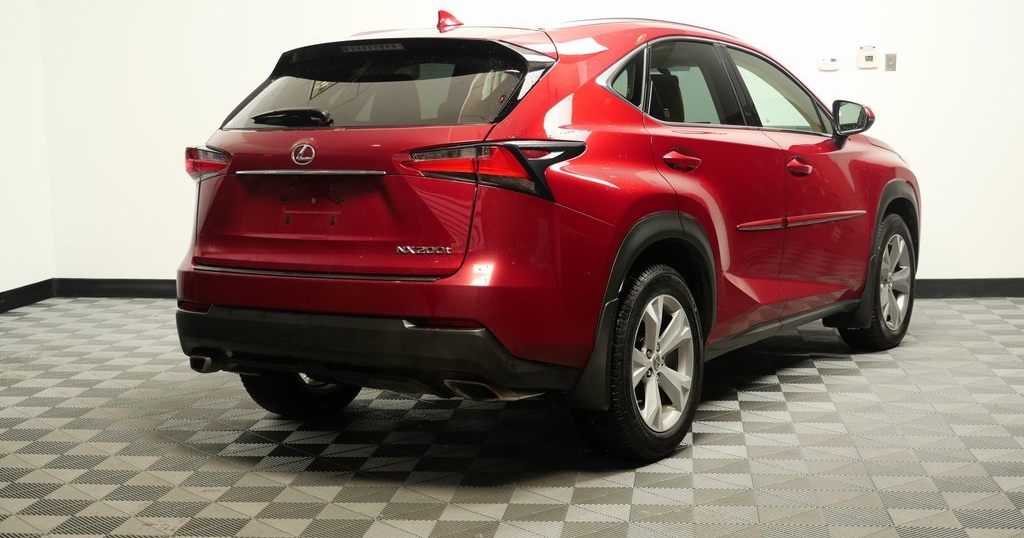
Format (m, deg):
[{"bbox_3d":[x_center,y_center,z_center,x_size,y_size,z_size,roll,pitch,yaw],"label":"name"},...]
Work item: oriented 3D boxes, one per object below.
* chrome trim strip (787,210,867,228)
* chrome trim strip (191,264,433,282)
[{"bbox_3d":[1.441,-0.239,5.912,0.030,0.045,1.020,2,5,33],"label":"chrome trim strip"},{"bbox_3d":[-0.711,0.021,4.363,1.110,0.030,0.110,3,7,34],"label":"chrome trim strip"}]

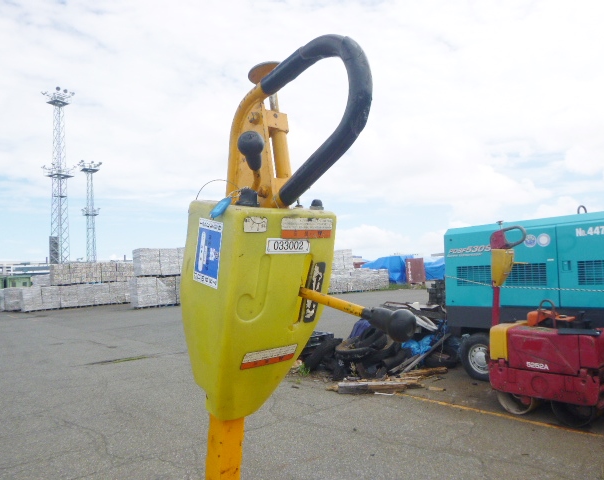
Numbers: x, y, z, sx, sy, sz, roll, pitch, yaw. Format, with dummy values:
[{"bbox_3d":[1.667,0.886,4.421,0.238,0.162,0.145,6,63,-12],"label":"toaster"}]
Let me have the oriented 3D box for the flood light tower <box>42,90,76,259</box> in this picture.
[{"bbox_3d":[-38.459,-9.554,73.481,4.300,29.760,4.300,-2,-2,4],"label":"flood light tower"}]

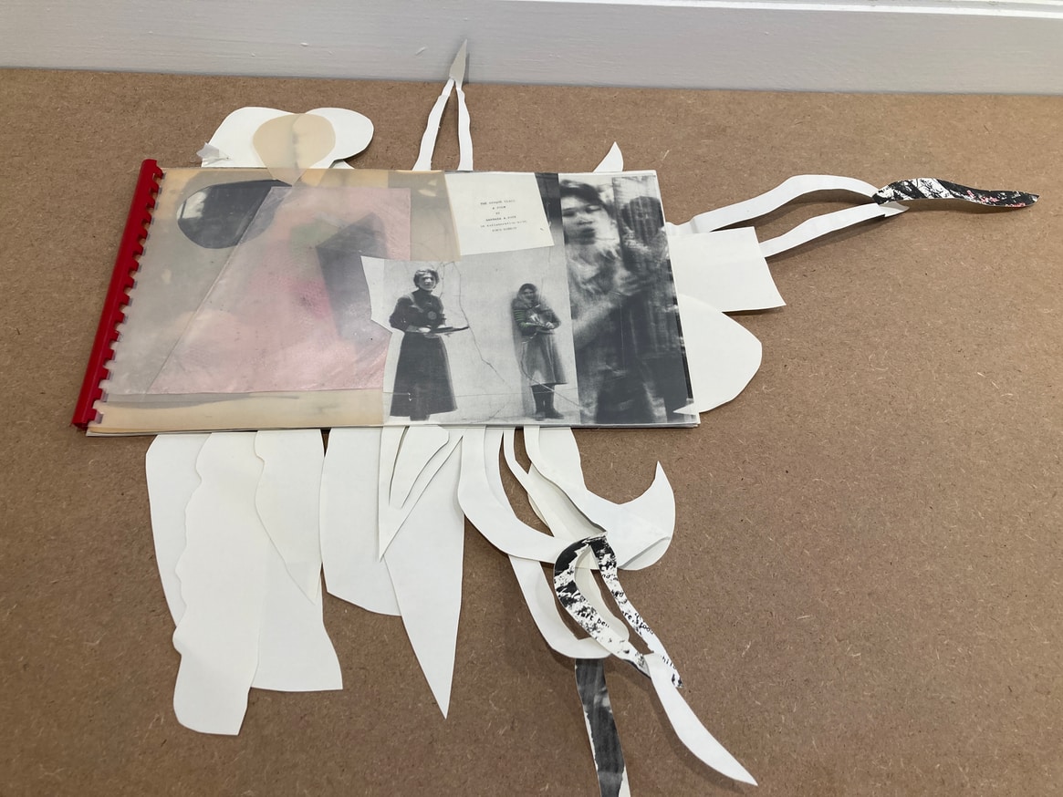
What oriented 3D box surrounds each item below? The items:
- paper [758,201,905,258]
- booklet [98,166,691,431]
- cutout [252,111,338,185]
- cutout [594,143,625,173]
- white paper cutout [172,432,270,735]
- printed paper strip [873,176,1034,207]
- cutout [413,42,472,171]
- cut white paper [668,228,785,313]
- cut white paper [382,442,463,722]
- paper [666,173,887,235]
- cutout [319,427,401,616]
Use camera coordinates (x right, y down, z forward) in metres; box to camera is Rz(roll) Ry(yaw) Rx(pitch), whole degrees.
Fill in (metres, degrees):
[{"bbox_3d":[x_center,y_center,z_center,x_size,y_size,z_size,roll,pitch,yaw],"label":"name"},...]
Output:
[{"bbox_3d":[0.213,-0.123,0.608,0.120,0.010,0.017,-18,60,-14],"label":"paper"},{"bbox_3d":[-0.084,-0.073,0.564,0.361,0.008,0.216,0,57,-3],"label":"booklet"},{"bbox_3d":[-0.175,-0.183,0.630,0.060,0.005,0.077,0,57,-3],"label":"cutout"},{"bbox_3d":[0.057,-0.180,0.641,0.023,0.004,0.033,0,57,-3],"label":"cutout"},{"bbox_3d":[-0.165,0.092,0.456,0.044,0.005,0.171,-7,58,-7],"label":"white paper cutout"},{"bbox_3d":[0.311,-0.150,0.629,0.131,0.013,0.020,-4,58,-5],"label":"printed paper strip"},{"bbox_3d":[-0.066,-0.219,0.641,0.044,0.036,0.107,-1,57,-3],"label":"cutout"},{"bbox_3d":[0.129,-0.087,0.584,0.066,0.006,0.074,-4,58,-5],"label":"cut white paper"},{"bbox_3d":[-0.059,0.089,0.463,0.042,0.004,0.159,0,57,-3],"label":"cut white paper"},{"bbox_3d":[0.173,-0.140,0.615,0.161,0.013,0.029,-12,59,-10],"label":"paper"},{"bbox_3d":[-0.095,0.066,0.476,0.045,0.004,0.115,-3,58,-5],"label":"cutout"}]

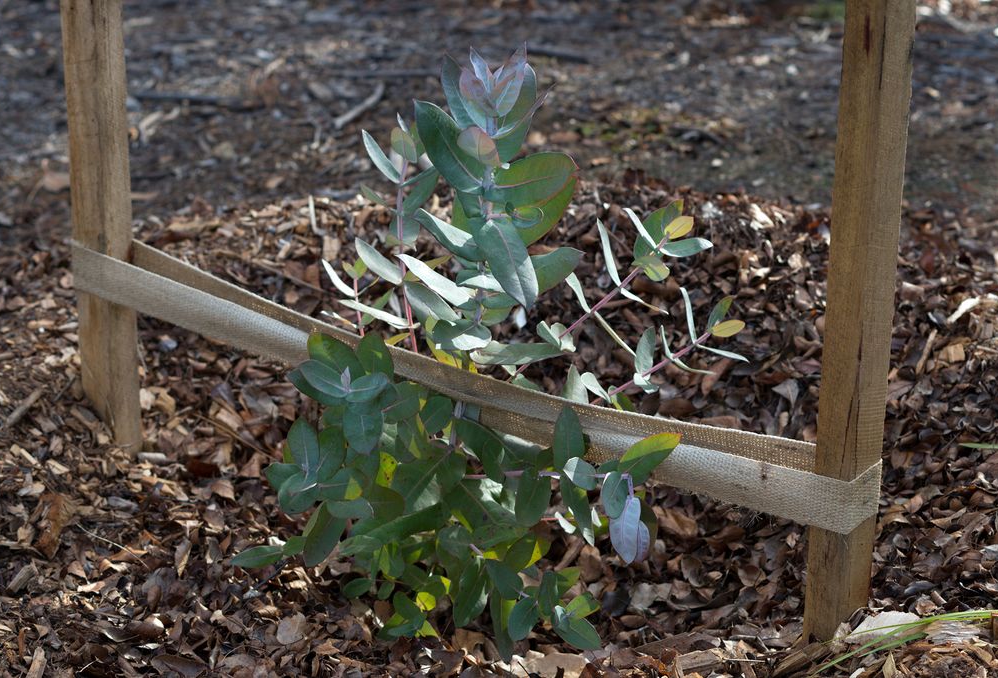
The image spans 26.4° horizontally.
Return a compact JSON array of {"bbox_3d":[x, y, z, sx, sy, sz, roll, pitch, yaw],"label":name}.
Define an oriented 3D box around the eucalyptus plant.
[{"bbox_3d":[-0.008,-0.020,1.880,0.470,0.480,0.430,0,22,0],"label":"eucalyptus plant"}]

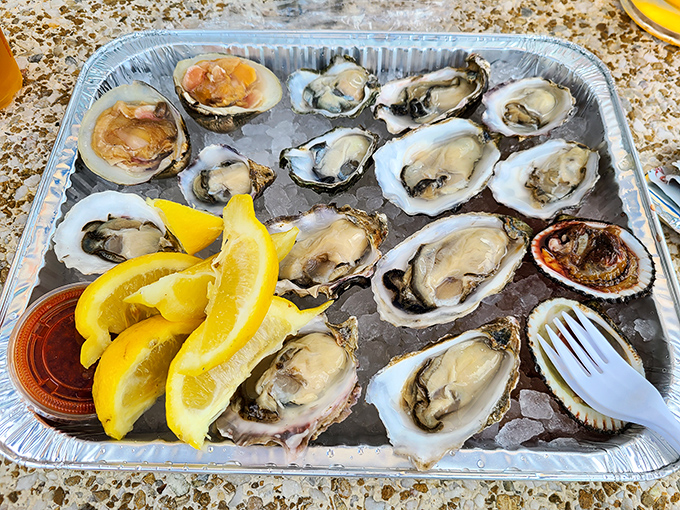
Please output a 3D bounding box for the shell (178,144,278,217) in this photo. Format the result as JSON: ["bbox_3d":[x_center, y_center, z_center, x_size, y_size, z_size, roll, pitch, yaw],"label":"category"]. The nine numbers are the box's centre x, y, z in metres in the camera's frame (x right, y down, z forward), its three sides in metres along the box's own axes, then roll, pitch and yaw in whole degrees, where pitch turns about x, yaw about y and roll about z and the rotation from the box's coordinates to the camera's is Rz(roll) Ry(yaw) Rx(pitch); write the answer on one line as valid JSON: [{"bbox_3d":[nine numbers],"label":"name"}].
[{"bbox_3d":[-0.061,-0.038,0.287,0.053,0.022,0.044,1,66,1],"label":"shell"}]

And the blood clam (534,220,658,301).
[{"bbox_3d":[0.124,0.006,0.261,0.059,0.024,0.045,10,61,5],"label":"blood clam"}]

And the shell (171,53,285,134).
[{"bbox_3d":[-0.070,-0.101,0.323,0.075,0.029,0.052,19,57,13],"label":"shell"}]

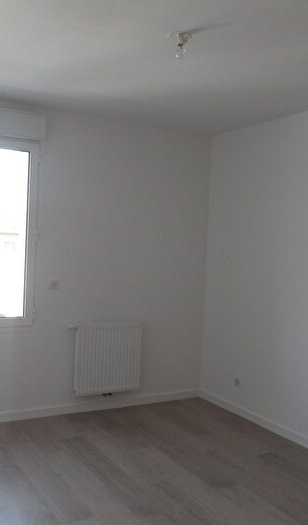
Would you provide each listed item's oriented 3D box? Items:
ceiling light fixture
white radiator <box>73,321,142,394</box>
[{"bbox_3d":[0.125,-1.074,2.437,0.110,0.135,0.110,1,2,-30],"label":"ceiling light fixture"},{"bbox_3d":[-0.401,0.806,4.150,0.600,0.600,0.090,1,2,-30],"label":"white radiator"}]

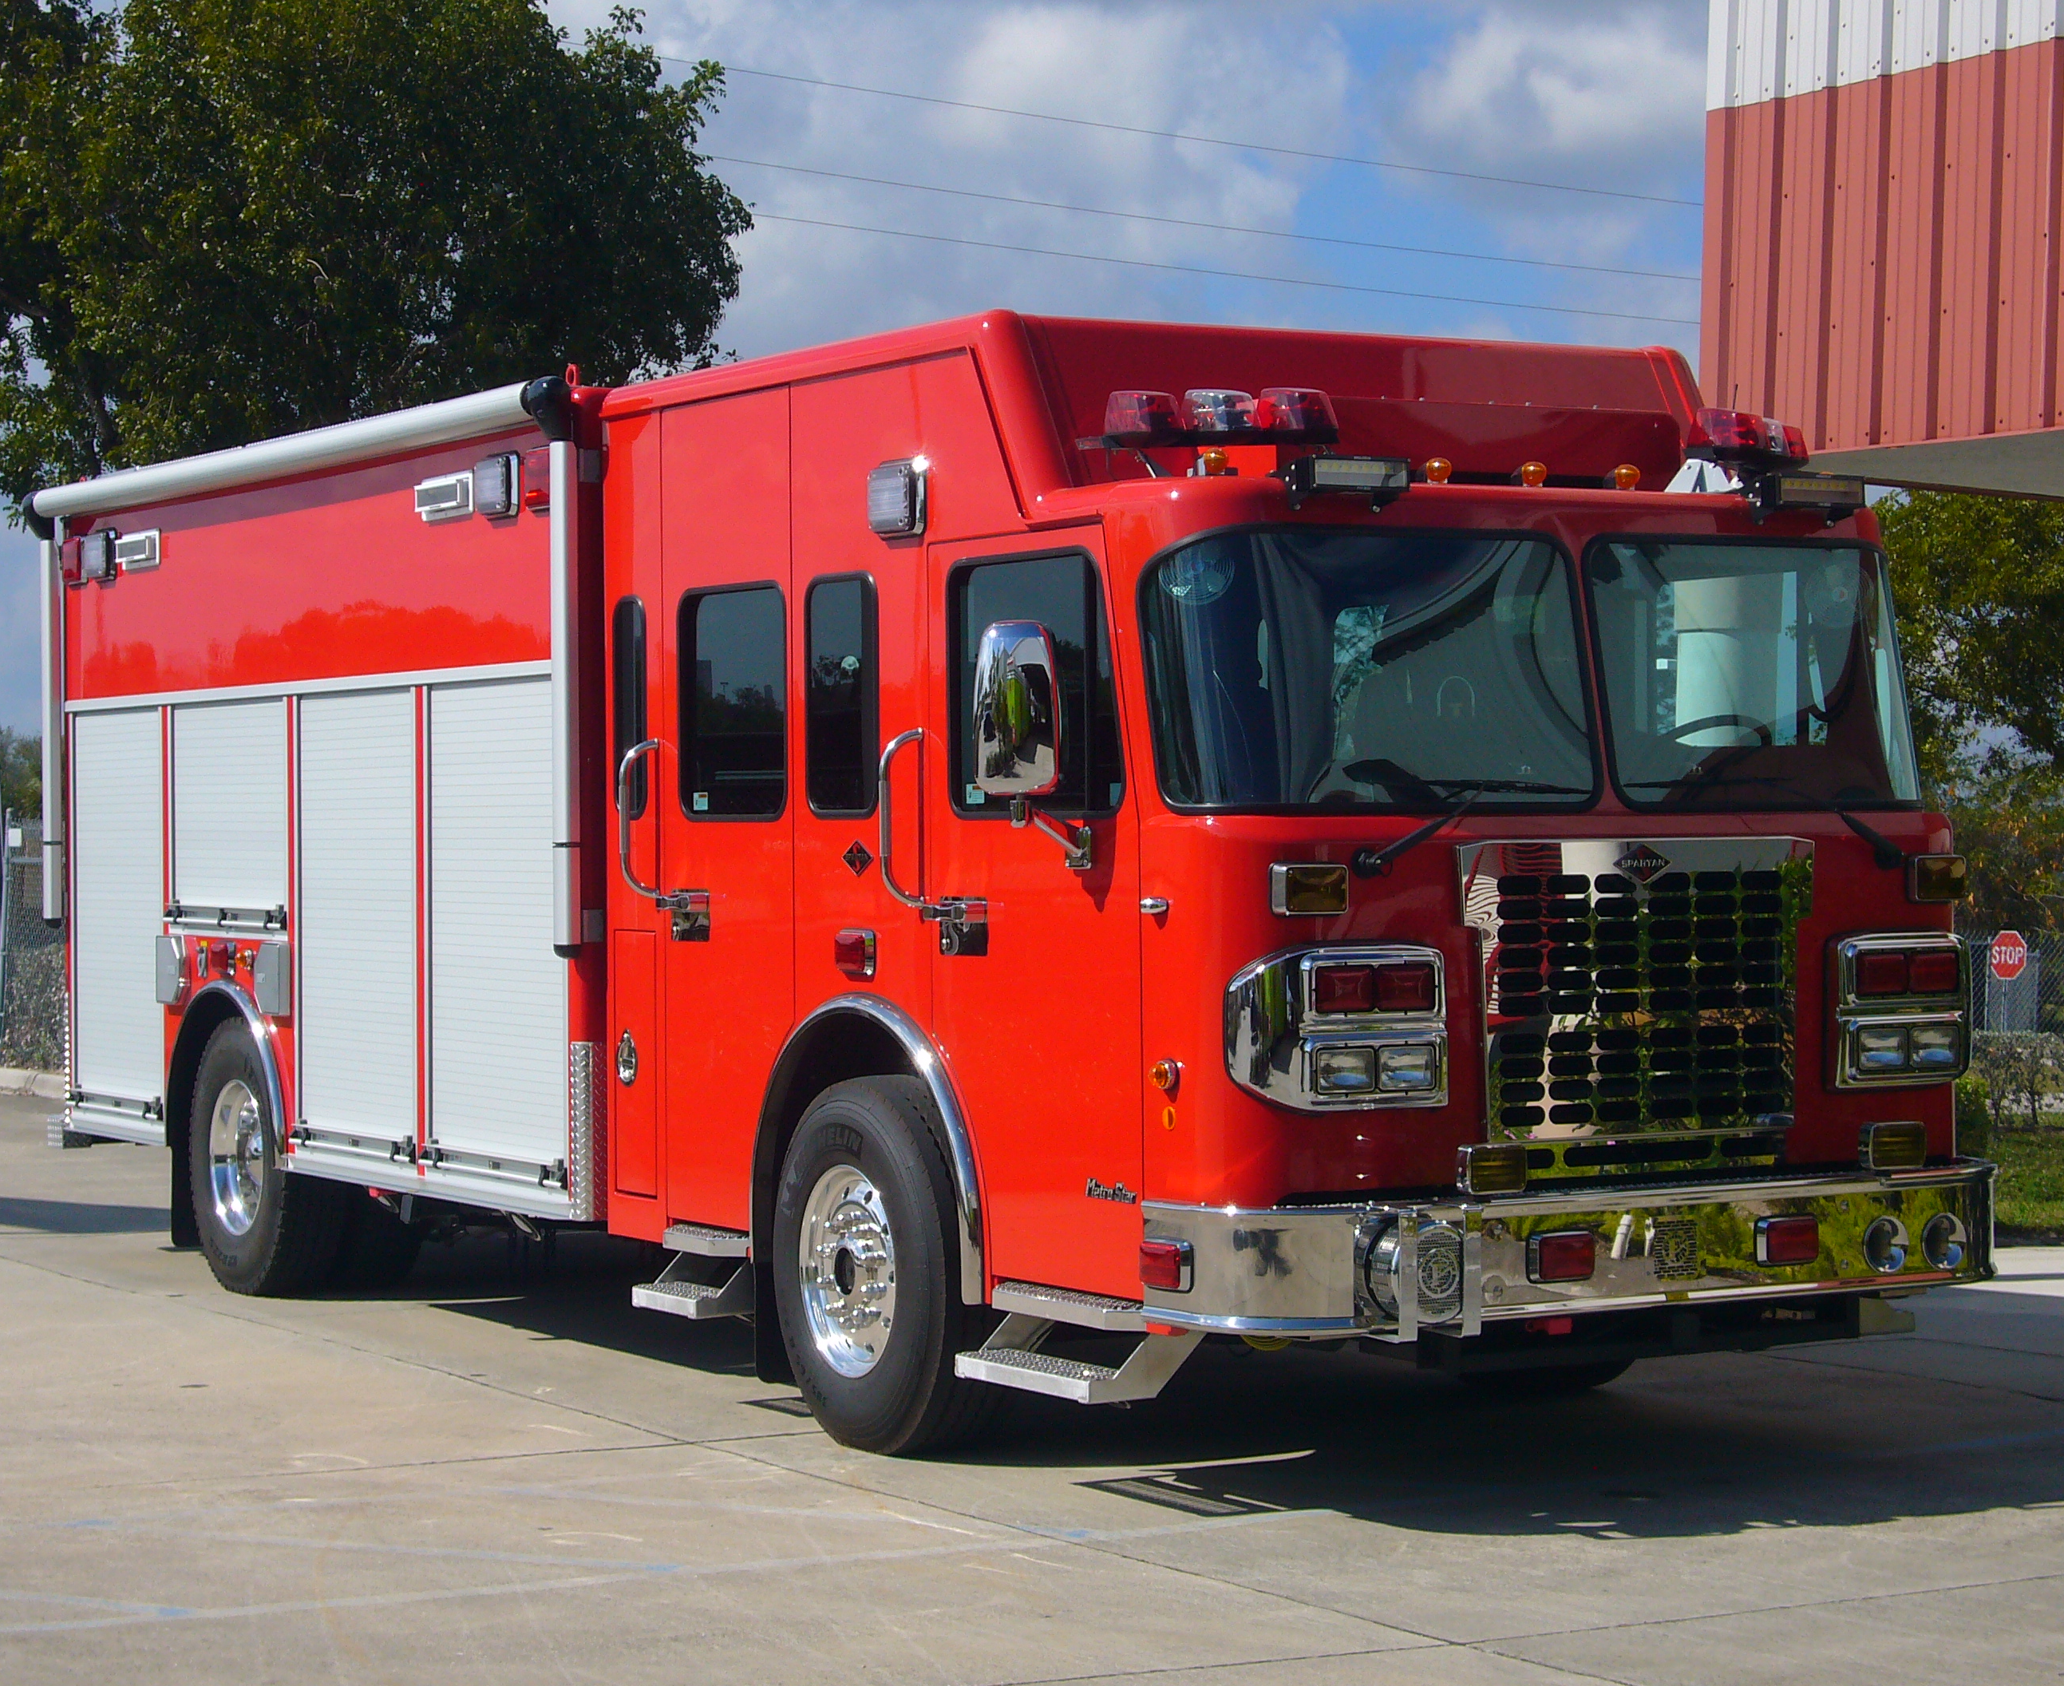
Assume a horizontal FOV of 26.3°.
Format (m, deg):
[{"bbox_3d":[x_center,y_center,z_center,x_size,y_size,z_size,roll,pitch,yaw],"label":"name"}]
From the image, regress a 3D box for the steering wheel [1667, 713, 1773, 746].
[{"bbox_3d":[1.781,-0.203,12.021,0.480,0.070,0.480,-1,-36,-30],"label":"steering wheel"}]

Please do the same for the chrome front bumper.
[{"bbox_3d":[1.465,1.032,11.401,2.490,0.300,0.520,-1,0,-30],"label":"chrome front bumper"}]

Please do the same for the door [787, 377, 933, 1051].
[{"bbox_3d":[-0.448,-0.375,12.202,0.090,1.864,0.816,-1,0,-30],"label":"door"}]

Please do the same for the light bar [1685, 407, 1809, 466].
[{"bbox_3d":[1.978,-1.111,12.196,0.240,0.128,0.590,0,0,21],"label":"light bar"}]

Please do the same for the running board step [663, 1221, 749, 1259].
[{"bbox_3d":[-0.923,1.212,13.349,0.225,0.046,0.427,-1,0,-30],"label":"running board step"}]

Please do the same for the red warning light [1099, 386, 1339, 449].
[{"bbox_3d":[0.482,-1.090,11.330,0.610,0.155,0.220,0,0,0],"label":"red warning light"}]

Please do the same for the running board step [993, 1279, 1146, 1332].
[{"bbox_3d":[0.157,1.216,11.491,0.225,0.046,0.670,-1,0,-30],"label":"running board step"}]

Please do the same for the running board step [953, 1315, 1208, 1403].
[{"bbox_3d":[0.118,1.318,11.405,0.340,0.163,0.680,-1,0,-30],"label":"running board step"}]

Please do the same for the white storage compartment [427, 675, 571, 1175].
[{"bbox_3d":[-1.736,0.245,14.403,0.060,1.596,1.167,-1,0,-30],"label":"white storage compartment"}]

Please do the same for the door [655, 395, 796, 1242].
[{"bbox_3d":[-0.860,-0.090,12.917,0.090,2.430,0.857,-1,0,-30],"label":"door"}]

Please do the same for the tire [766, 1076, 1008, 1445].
[{"bbox_3d":[-0.410,1.189,12.415,0.290,1.050,1.050,-1,0,-30],"label":"tire"}]

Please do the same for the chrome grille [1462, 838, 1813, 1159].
[{"bbox_3d":[1.521,0.390,11.130,1.101,0.788,0.080,-1,0,-30],"label":"chrome grille"}]

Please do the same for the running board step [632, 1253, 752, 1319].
[{"bbox_3d":[-0.952,1.315,13.236,0.330,0.165,0.430,-1,0,-30],"label":"running board step"}]

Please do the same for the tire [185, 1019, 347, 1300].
[{"bbox_3d":[-2.918,1.196,16.833,0.290,1.050,1.050,-1,0,-30],"label":"tire"}]

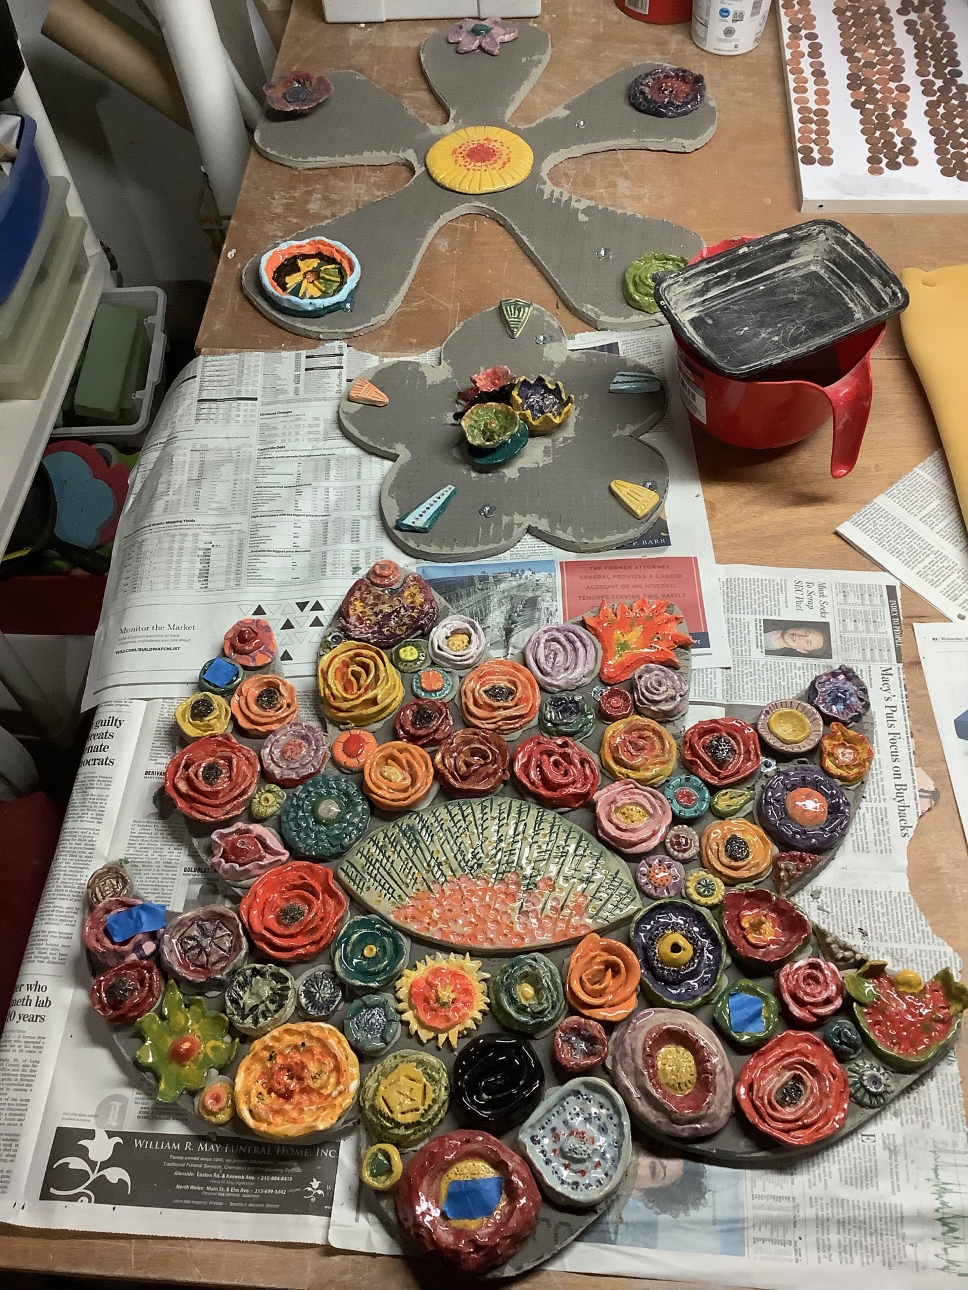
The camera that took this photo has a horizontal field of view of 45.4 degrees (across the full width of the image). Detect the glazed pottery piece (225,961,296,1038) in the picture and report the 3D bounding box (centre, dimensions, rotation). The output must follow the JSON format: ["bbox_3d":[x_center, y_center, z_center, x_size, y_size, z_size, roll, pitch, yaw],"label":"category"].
[{"bbox_3d":[-0.170,0.270,0.879,0.052,0.023,0.051,-4,57,0],"label":"glazed pottery piece"}]

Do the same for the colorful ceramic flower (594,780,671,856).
[{"bbox_3d":[0.124,0.142,0.963,0.063,0.026,0.065,-2,56,2],"label":"colorful ceramic flower"}]

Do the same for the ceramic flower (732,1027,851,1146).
[{"bbox_3d":[0.217,0.319,0.826,0.079,0.032,0.078,-5,57,0],"label":"ceramic flower"}]

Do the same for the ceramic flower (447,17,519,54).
[{"bbox_3d":[-0.001,-0.852,1.612,0.095,0.015,0.088,-4,57,0],"label":"ceramic flower"}]

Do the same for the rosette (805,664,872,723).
[{"bbox_3d":[0.315,0.045,1.026,0.054,0.024,0.058,-4,57,0],"label":"rosette"}]

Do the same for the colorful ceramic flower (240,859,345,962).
[{"bbox_3d":[-0.149,0.214,0.919,0.084,0.029,0.080,-2,58,2],"label":"colorful ceramic flower"}]

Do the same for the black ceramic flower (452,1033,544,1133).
[{"bbox_3d":[0.011,0.318,0.845,0.067,0.035,0.067,-2,56,2],"label":"black ceramic flower"}]

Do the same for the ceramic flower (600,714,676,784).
[{"bbox_3d":[0.133,0.090,0.985,0.064,0.022,0.062,-4,57,0],"label":"ceramic flower"}]

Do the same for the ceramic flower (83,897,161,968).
[{"bbox_3d":[-0.282,0.229,0.910,0.057,0.032,0.051,-5,57,0],"label":"ceramic flower"}]

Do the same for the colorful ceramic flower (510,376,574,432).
[{"bbox_3d":[0.061,-0.254,1.230,0.066,0.034,0.061,-2,56,2],"label":"colorful ceramic flower"}]

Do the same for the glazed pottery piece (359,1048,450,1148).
[{"bbox_3d":[-0.058,0.330,0.842,0.064,0.034,0.065,-2,56,2],"label":"glazed pottery piece"}]

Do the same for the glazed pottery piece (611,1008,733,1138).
[{"bbox_3d":[0.137,0.307,0.836,0.073,0.032,0.097,-37,62,-20],"label":"glazed pottery piece"}]

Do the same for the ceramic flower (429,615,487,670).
[{"bbox_3d":[-0.025,-0.005,1.073,0.054,0.023,0.052,-2,56,2],"label":"ceramic flower"}]

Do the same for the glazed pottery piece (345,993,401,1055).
[{"bbox_3d":[-0.083,0.284,0.868,0.042,0.019,0.044,-4,57,0],"label":"glazed pottery piece"}]

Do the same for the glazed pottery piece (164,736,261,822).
[{"bbox_3d":[-0.236,0.115,1.007,0.084,0.025,0.085,-4,57,0],"label":"glazed pottery piece"}]

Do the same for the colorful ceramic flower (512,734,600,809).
[{"bbox_3d":[0.062,0.107,0.977,0.072,0.022,0.066,-4,57,0],"label":"colorful ceramic flower"}]

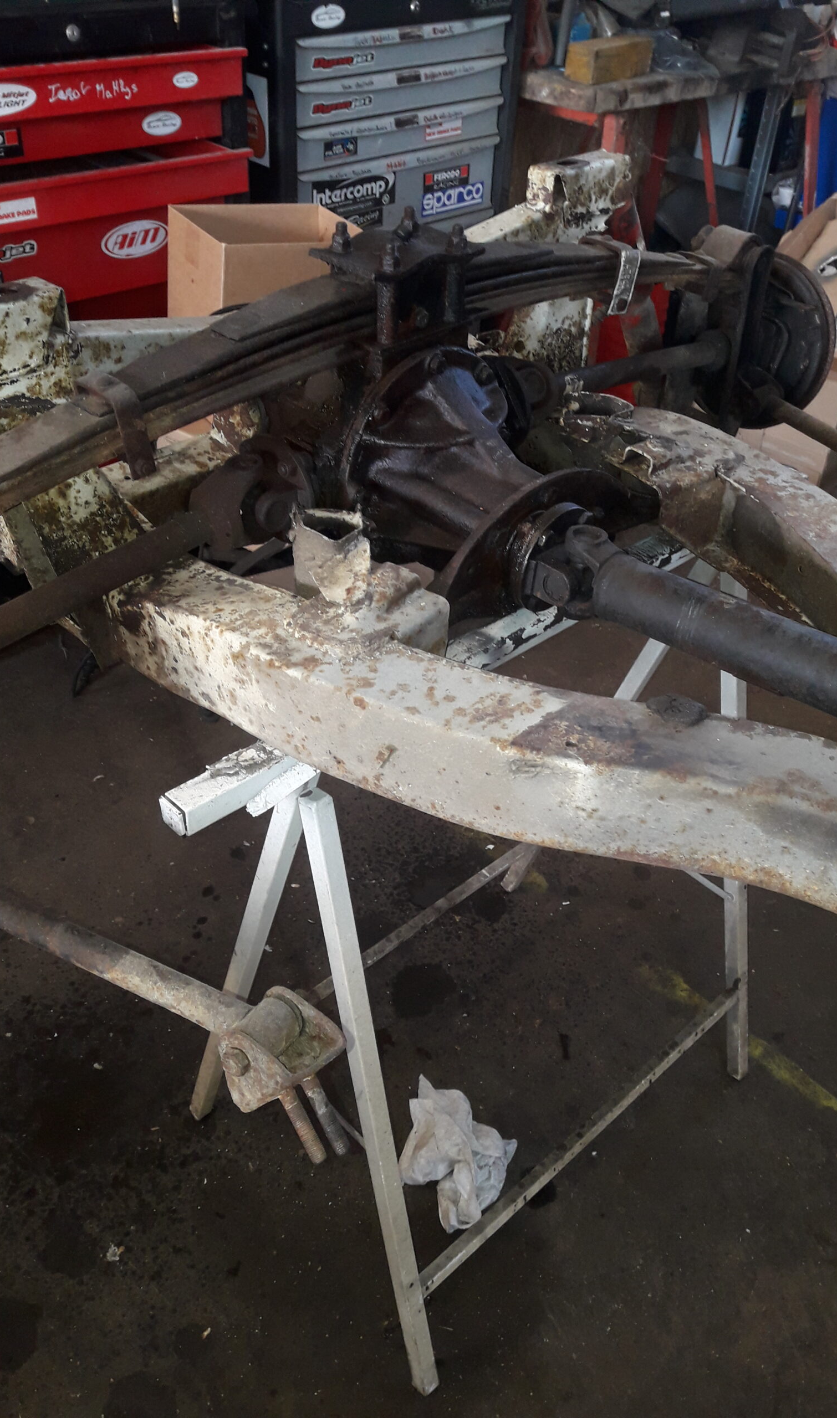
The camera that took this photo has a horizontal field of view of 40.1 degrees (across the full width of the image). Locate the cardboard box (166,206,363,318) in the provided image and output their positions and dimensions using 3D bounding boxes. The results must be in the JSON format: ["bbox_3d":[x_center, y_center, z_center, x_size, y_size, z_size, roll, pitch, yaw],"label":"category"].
[{"bbox_3d":[-0.282,-0.733,2.145,0.303,0.340,0.214,-16,44,-31],"label":"cardboard box"}]

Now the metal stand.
[{"bbox_3d":[0.107,0.204,1.298,0.851,0.822,0.459,-29,50,-34],"label":"metal stand"}]

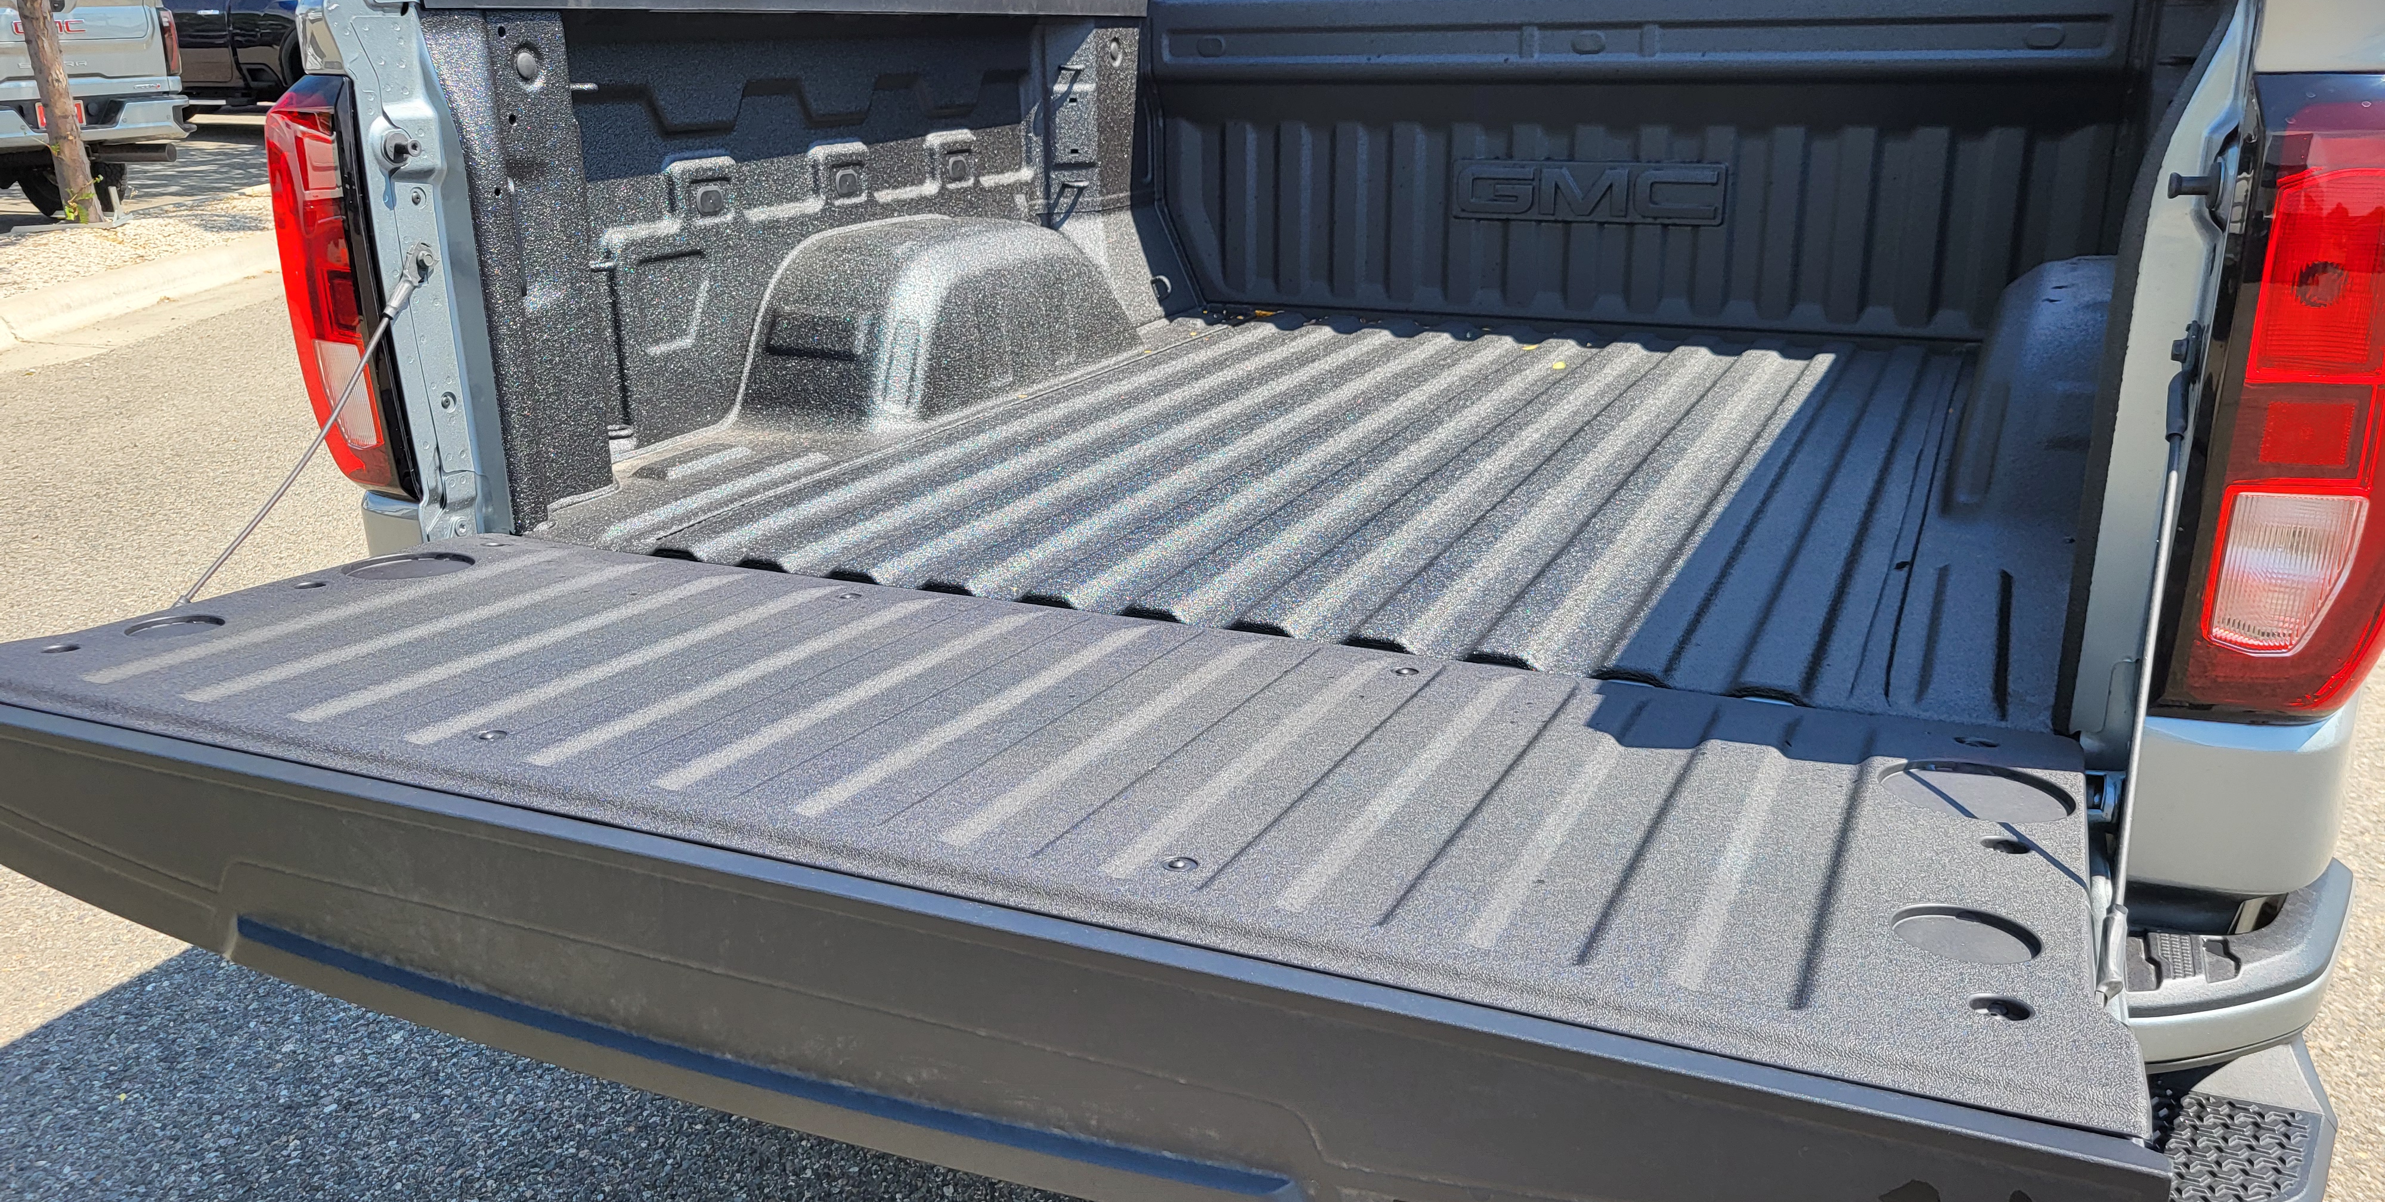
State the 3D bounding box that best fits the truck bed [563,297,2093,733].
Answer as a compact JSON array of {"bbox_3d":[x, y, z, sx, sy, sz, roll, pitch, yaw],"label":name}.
[{"bbox_3d":[0.322,-0.225,2.407,1.550,0.075,1.743,7,19,23],"label":"truck bed"}]

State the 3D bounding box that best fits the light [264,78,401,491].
[{"bbox_3d":[-0.860,-0.342,1.921,0.205,0.427,0.190,7,19,23],"label":"light"}]

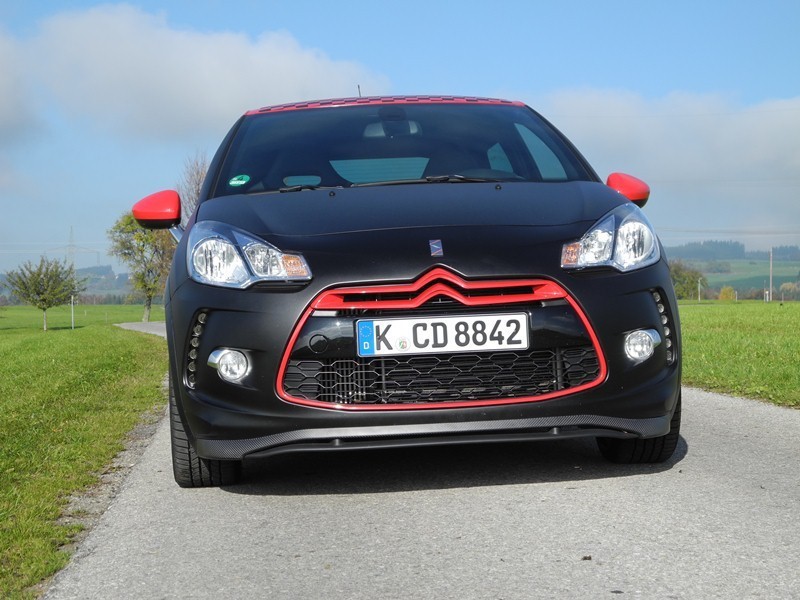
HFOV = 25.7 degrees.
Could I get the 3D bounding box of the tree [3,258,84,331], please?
[{"bbox_3d":[-10.120,-0.185,50.000,2.391,2.107,2.391,-1,0,0],"label":"tree"}]

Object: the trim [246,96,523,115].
[{"bbox_3d":[-0.056,-0.790,7.027,1.130,0.067,0.330,-2,-1,-5],"label":"trim"}]

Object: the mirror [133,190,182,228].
[{"bbox_3d":[-0.924,-0.346,6.720,0.190,0.145,0.150,-2,-1,-5],"label":"mirror"}]

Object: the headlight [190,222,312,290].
[{"bbox_3d":[-0.498,-0.146,5.642,0.405,0.250,0.540,-2,-1,-5],"label":"headlight"}]

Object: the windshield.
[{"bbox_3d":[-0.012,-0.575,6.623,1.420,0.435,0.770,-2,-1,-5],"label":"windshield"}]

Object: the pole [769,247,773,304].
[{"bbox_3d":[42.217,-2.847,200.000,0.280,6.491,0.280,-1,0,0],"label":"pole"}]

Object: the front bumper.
[{"bbox_3d":[0.114,0.169,5.556,1.710,0.590,0.600,-2,-1,-5],"label":"front bumper"}]

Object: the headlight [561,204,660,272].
[{"bbox_3d":[0.672,-0.197,5.744,0.405,0.250,0.540,-2,-1,-5],"label":"headlight"}]

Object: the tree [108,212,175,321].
[{"bbox_3d":[-10.825,-1.484,75.000,3.245,4.847,3.245,-1,0,0],"label":"tree"}]

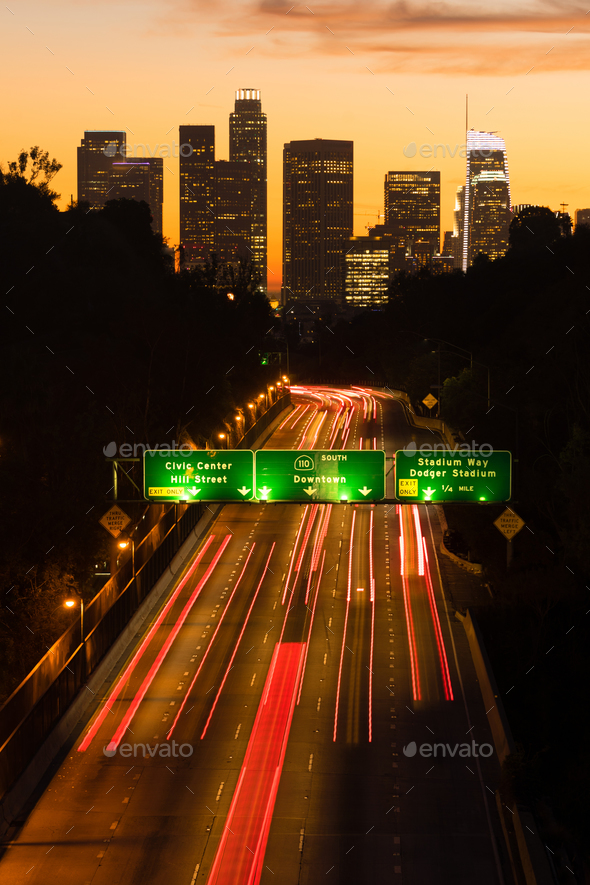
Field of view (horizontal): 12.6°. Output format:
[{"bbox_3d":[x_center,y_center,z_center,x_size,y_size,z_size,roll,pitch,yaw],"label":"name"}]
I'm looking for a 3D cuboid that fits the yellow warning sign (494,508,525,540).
[{"bbox_3d":[13.843,5.263,172.600,2.030,2.030,0.080,0,3,2],"label":"yellow warning sign"}]

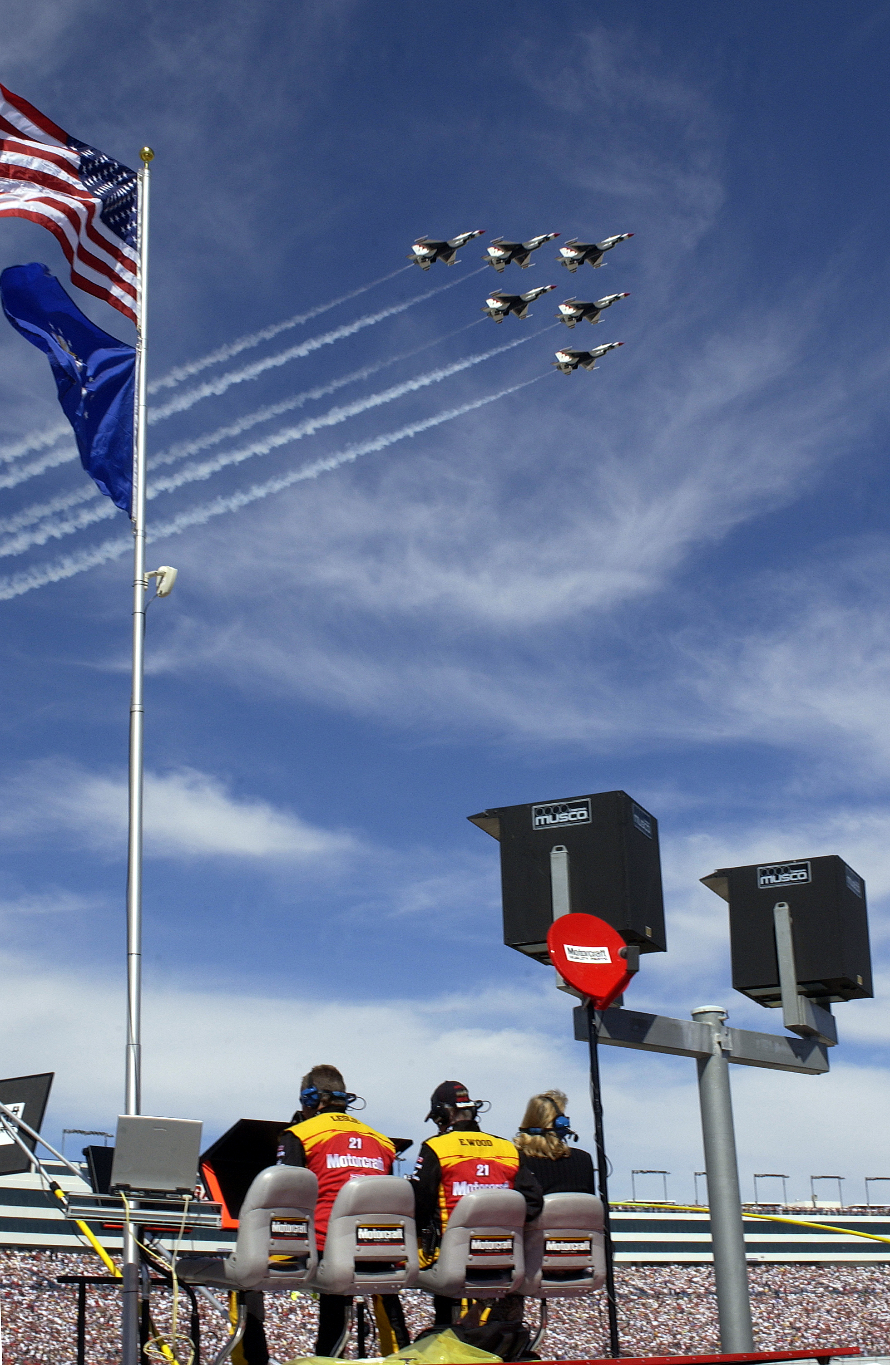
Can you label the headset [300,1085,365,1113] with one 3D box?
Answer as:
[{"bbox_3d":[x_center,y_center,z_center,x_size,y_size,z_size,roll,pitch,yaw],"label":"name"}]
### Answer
[{"bbox_3d":[-0.517,1.896,7.200,0.210,0.110,0.200,14,-28,-33],"label":"headset"}]

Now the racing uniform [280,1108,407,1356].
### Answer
[{"bbox_3d":[-0.454,2.465,7.050,0.540,1.030,0.560,10,-25,-25],"label":"racing uniform"}]

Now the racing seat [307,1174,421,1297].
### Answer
[{"bbox_3d":[-0.382,2.425,6.950,0.430,0.480,0.460,14,-27,-32],"label":"racing seat"}]

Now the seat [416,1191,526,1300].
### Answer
[{"bbox_3d":[0.104,2.680,7.550,0.430,0.480,0.460,12,-26,-29],"label":"seat"}]

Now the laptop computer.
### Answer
[{"bbox_3d":[-1.110,1.817,6.050,0.330,0.265,0.300,8,-25,-22],"label":"laptop computer"}]

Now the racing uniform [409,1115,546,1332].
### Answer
[{"bbox_3d":[0.144,2.704,7.750,0.580,1.020,0.560,8,-25,-22],"label":"racing uniform"}]

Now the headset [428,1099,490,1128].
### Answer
[{"bbox_3d":[0.066,2.136,7.850,0.210,0.110,0.200,18,-30,-38],"label":"headset"}]

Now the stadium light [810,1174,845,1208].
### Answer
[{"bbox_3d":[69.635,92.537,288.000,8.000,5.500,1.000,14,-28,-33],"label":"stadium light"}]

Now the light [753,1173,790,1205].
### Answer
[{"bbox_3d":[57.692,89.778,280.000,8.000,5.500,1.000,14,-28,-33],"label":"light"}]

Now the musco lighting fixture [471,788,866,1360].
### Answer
[{"bbox_3d":[1.847,3.553,11.200,1.450,5.000,3.350,-21,-30,39],"label":"musco lighting fixture"}]

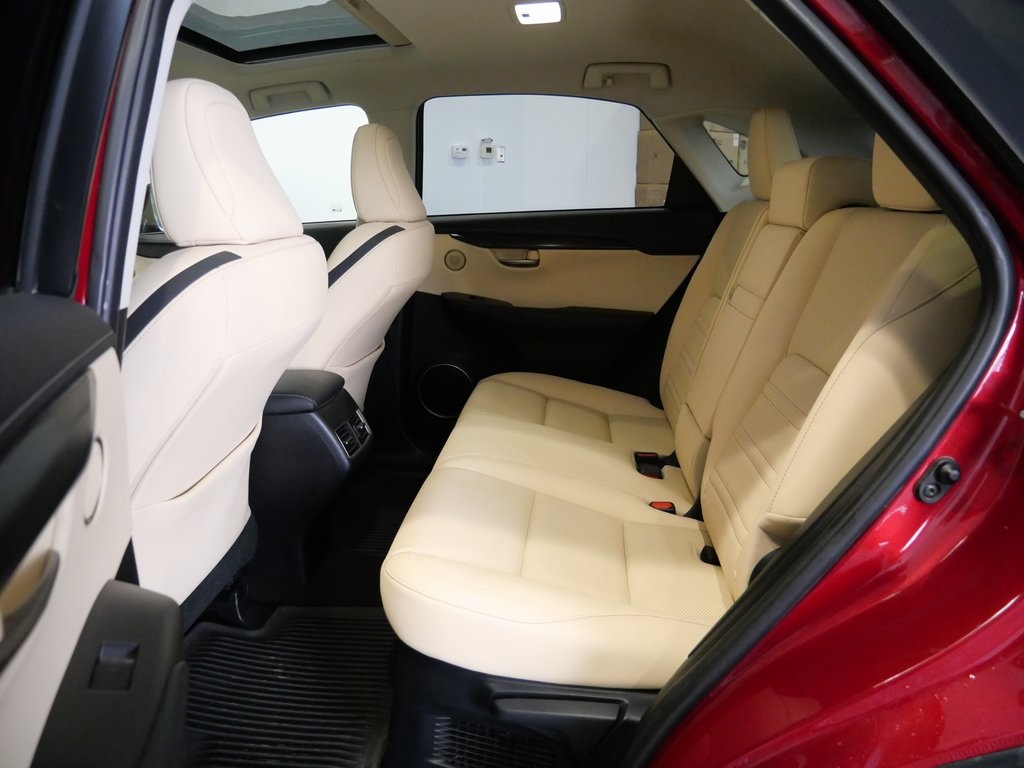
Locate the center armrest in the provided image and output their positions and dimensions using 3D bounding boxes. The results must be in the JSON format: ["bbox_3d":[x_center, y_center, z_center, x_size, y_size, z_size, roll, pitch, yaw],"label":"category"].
[{"bbox_3d":[-0.484,0.011,1.486,0.290,0.065,0.200,1,15,5],"label":"center armrest"}]

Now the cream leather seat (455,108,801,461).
[{"bbox_3d":[0.283,-0.245,1.720,0.810,0.790,0.530,1,15,5],"label":"cream leather seat"}]

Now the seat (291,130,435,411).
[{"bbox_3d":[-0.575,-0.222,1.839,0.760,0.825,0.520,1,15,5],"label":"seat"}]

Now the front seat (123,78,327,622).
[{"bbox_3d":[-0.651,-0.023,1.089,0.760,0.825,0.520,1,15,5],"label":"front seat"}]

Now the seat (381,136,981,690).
[{"bbox_3d":[0.258,-0.146,1.370,0.830,0.800,1.270,1,15,5],"label":"seat"}]

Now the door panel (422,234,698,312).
[{"bbox_3d":[0.119,-0.317,2.071,0.835,0.240,0.070,1,15,5],"label":"door panel"}]

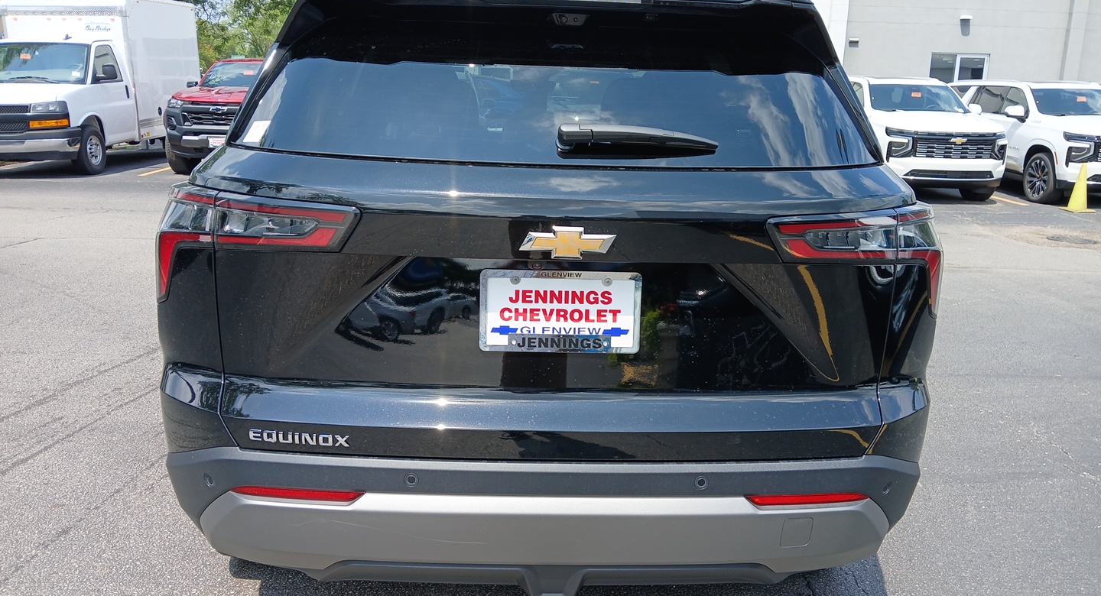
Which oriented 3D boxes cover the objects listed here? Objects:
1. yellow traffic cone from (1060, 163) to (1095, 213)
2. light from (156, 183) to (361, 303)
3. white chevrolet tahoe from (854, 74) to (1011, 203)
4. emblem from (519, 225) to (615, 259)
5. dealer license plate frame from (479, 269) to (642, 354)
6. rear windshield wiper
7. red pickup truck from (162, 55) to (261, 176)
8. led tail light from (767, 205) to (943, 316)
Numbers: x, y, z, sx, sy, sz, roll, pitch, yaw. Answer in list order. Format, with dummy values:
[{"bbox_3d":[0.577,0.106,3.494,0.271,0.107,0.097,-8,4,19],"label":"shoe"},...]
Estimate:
[{"bbox_3d":[7.794,-1.641,12.158,0.360,0.690,0.360,-1,13,-8],"label":"yellow traffic cone"},{"bbox_3d":[-0.602,-0.088,1.665,0.490,0.280,0.260,1,13,-2],"label":"light"},{"bbox_3d":[6.305,-2.912,14.809,2.060,1.920,5.350,2,13,5],"label":"white chevrolet tahoe"},{"bbox_3d":[0.032,-0.103,1.530,0.180,0.062,0.020,1,13,-2],"label":"emblem"},{"bbox_3d":[0.021,0.027,1.587,0.312,0.162,0.020,1,13,-2],"label":"dealer license plate frame"},{"bbox_3d":[0.173,-0.300,1.607,0.325,0.068,0.065,1,13,-2],"label":"rear windshield wiper"},{"bbox_3d":[-5.228,-3.332,14.833,1.950,1.950,5.400,0,13,-7],"label":"red pickup truck"},{"bbox_3d":[0.645,-0.061,1.720,0.490,0.280,0.260,1,13,-2],"label":"led tail light"}]

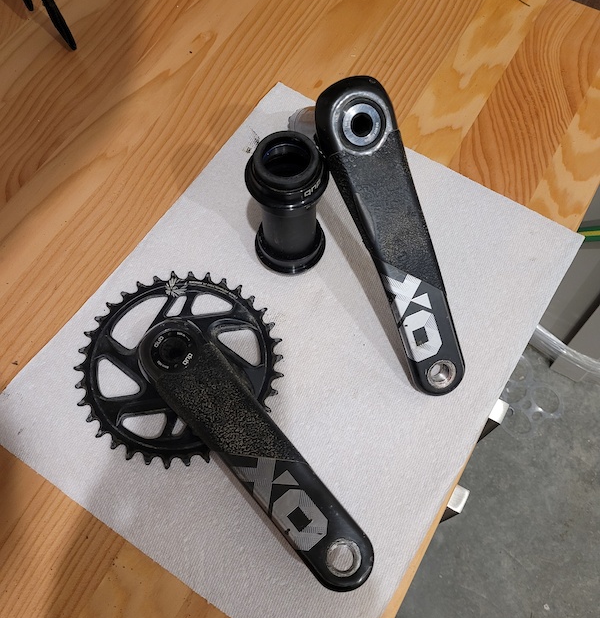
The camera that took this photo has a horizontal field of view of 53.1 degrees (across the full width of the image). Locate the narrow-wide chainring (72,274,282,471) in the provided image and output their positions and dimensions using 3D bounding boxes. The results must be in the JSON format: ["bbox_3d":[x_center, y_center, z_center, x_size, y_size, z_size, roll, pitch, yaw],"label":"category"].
[{"bbox_3d":[-0.083,0.037,0.414,0.143,0.010,0.143,0,65,-1],"label":"narrow-wide chainring"}]

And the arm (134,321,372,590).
[{"bbox_3d":[-0.032,0.085,0.376,0.044,0.034,0.209,-37,71,-16],"label":"arm"}]

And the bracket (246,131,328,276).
[{"bbox_3d":[-0.008,-0.070,0.408,0.053,0.106,0.053,0,66,-1],"label":"bracket"}]

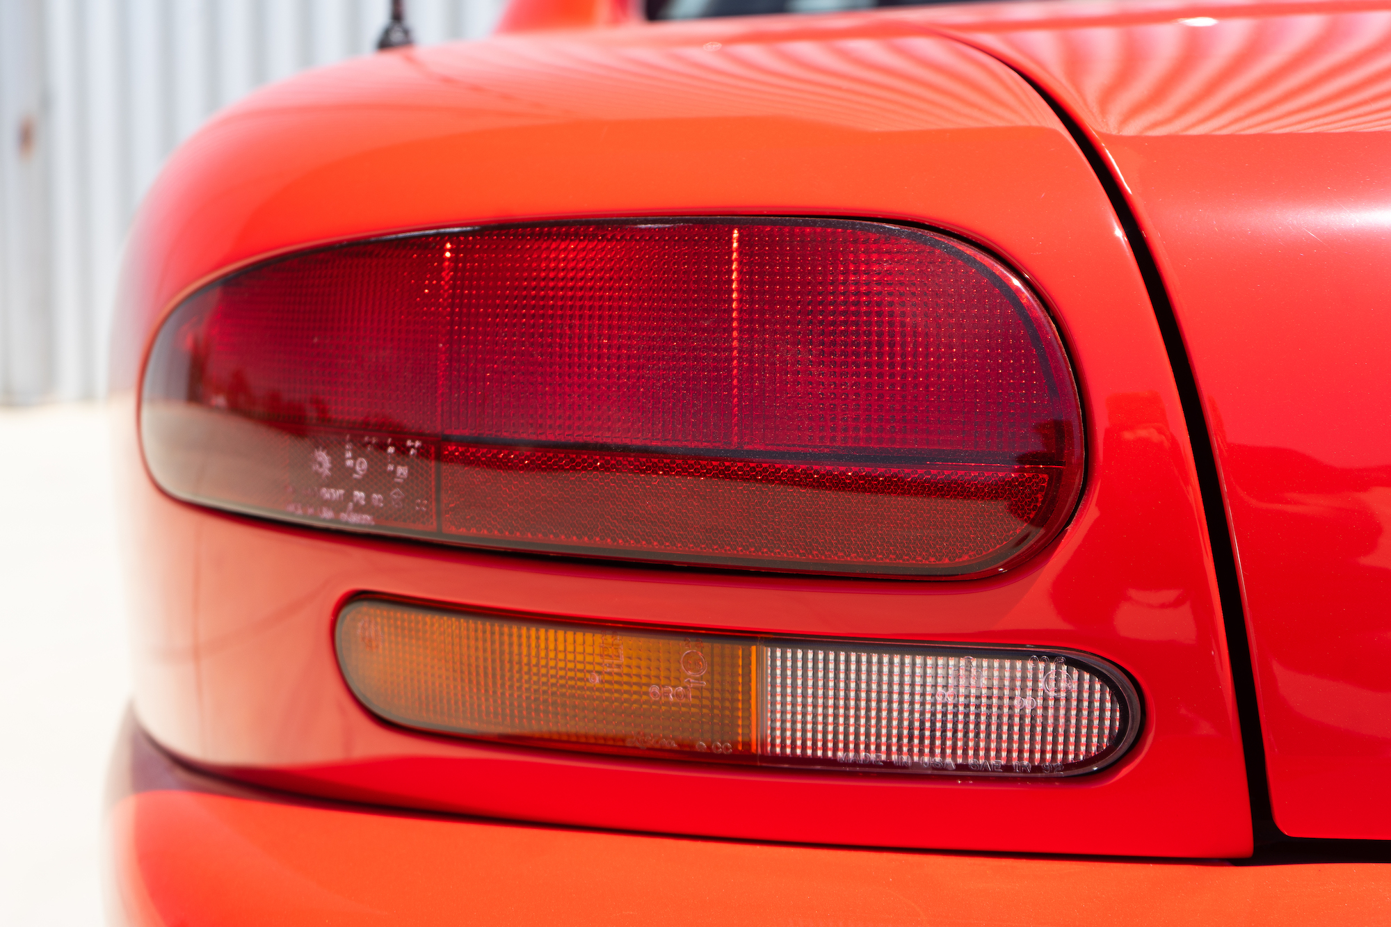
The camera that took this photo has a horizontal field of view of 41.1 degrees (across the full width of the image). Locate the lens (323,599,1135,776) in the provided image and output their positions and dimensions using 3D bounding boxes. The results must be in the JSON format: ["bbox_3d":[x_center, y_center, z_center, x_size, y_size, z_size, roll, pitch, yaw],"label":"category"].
[{"bbox_3d":[0.002,0.085,0.710,0.325,0.051,0.050,2,7,19],"label":"lens"}]

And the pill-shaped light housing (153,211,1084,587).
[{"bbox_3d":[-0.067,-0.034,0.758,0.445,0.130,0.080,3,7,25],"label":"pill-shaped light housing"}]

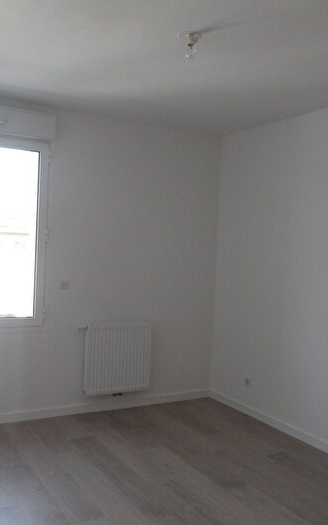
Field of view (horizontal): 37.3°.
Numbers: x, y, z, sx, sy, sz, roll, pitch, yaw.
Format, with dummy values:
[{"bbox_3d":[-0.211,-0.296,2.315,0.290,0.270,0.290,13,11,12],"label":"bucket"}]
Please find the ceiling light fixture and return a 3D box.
[{"bbox_3d":[0.125,-1.074,2.437,0.110,0.135,0.110,1,2,-30],"label":"ceiling light fixture"}]

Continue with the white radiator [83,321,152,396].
[{"bbox_3d":[-0.401,0.806,4.150,0.600,0.600,0.090,1,2,-30],"label":"white radiator"}]

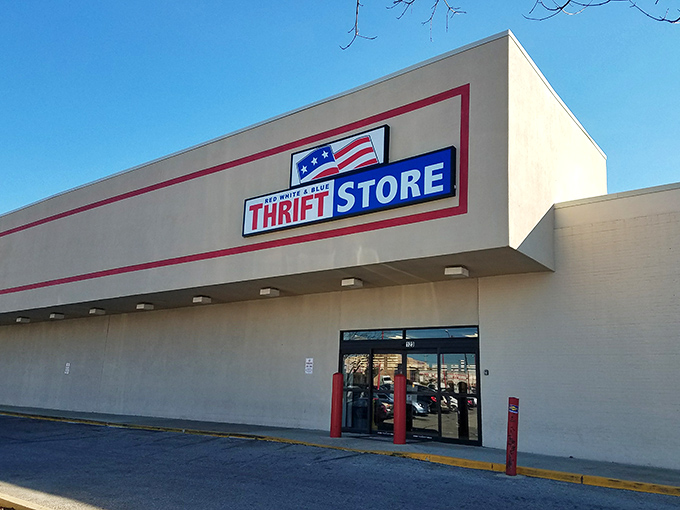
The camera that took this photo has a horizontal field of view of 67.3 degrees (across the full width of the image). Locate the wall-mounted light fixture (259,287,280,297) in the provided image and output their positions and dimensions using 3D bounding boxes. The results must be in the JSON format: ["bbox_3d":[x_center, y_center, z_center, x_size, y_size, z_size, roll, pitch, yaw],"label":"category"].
[{"bbox_3d":[-2.026,1.095,14.794,0.387,0.158,0.395,-8,-18,34],"label":"wall-mounted light fixture"}]

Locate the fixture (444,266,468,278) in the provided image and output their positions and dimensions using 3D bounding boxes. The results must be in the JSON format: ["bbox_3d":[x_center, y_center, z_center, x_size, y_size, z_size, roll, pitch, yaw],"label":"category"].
[{"bbox_3d":[2.653,0.409,11.563,0.387,0.158,0.395,-8,-18,34],"label":"fixture"}]

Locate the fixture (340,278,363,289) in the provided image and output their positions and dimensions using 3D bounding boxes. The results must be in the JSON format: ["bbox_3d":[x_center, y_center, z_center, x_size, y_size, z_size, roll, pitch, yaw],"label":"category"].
[{"bbox_3d":[0.328,0.750,13.169,0.387,0.158,0.395,-8,-18,34],"label":"fixture"}]

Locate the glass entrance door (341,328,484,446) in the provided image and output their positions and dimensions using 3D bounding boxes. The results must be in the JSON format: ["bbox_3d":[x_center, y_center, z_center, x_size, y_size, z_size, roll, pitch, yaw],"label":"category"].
[{"bbox_3d":[1.665,3.249,13.038,3.983,2.718,0.150,-8,-18,34],"label":"glass entrance door"}]

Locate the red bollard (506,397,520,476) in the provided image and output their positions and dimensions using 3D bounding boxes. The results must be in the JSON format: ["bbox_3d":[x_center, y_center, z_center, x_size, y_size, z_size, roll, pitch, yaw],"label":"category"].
[{"bbox_3d":[2.947,3.070,8.660,0.186,1.244,0.186,-8,-18,34],"label":"red bollard"}]

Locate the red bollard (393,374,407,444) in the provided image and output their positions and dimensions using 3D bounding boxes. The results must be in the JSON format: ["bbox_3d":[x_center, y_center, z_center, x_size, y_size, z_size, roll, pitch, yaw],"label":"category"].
[{"bbox_3d":[1.337,3.398,11.282,0.265,1.452,0.265,2,-15,1],"label":"red bollard"}]

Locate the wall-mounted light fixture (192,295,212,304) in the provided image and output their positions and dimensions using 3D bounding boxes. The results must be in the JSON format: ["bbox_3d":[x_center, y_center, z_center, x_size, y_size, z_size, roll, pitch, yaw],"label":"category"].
[{"bbox_3d":[-4.429,1.448,16.454,0.387,0.158,0.395,-8,-18,34],"label":"wall-mounted light fixture"}]

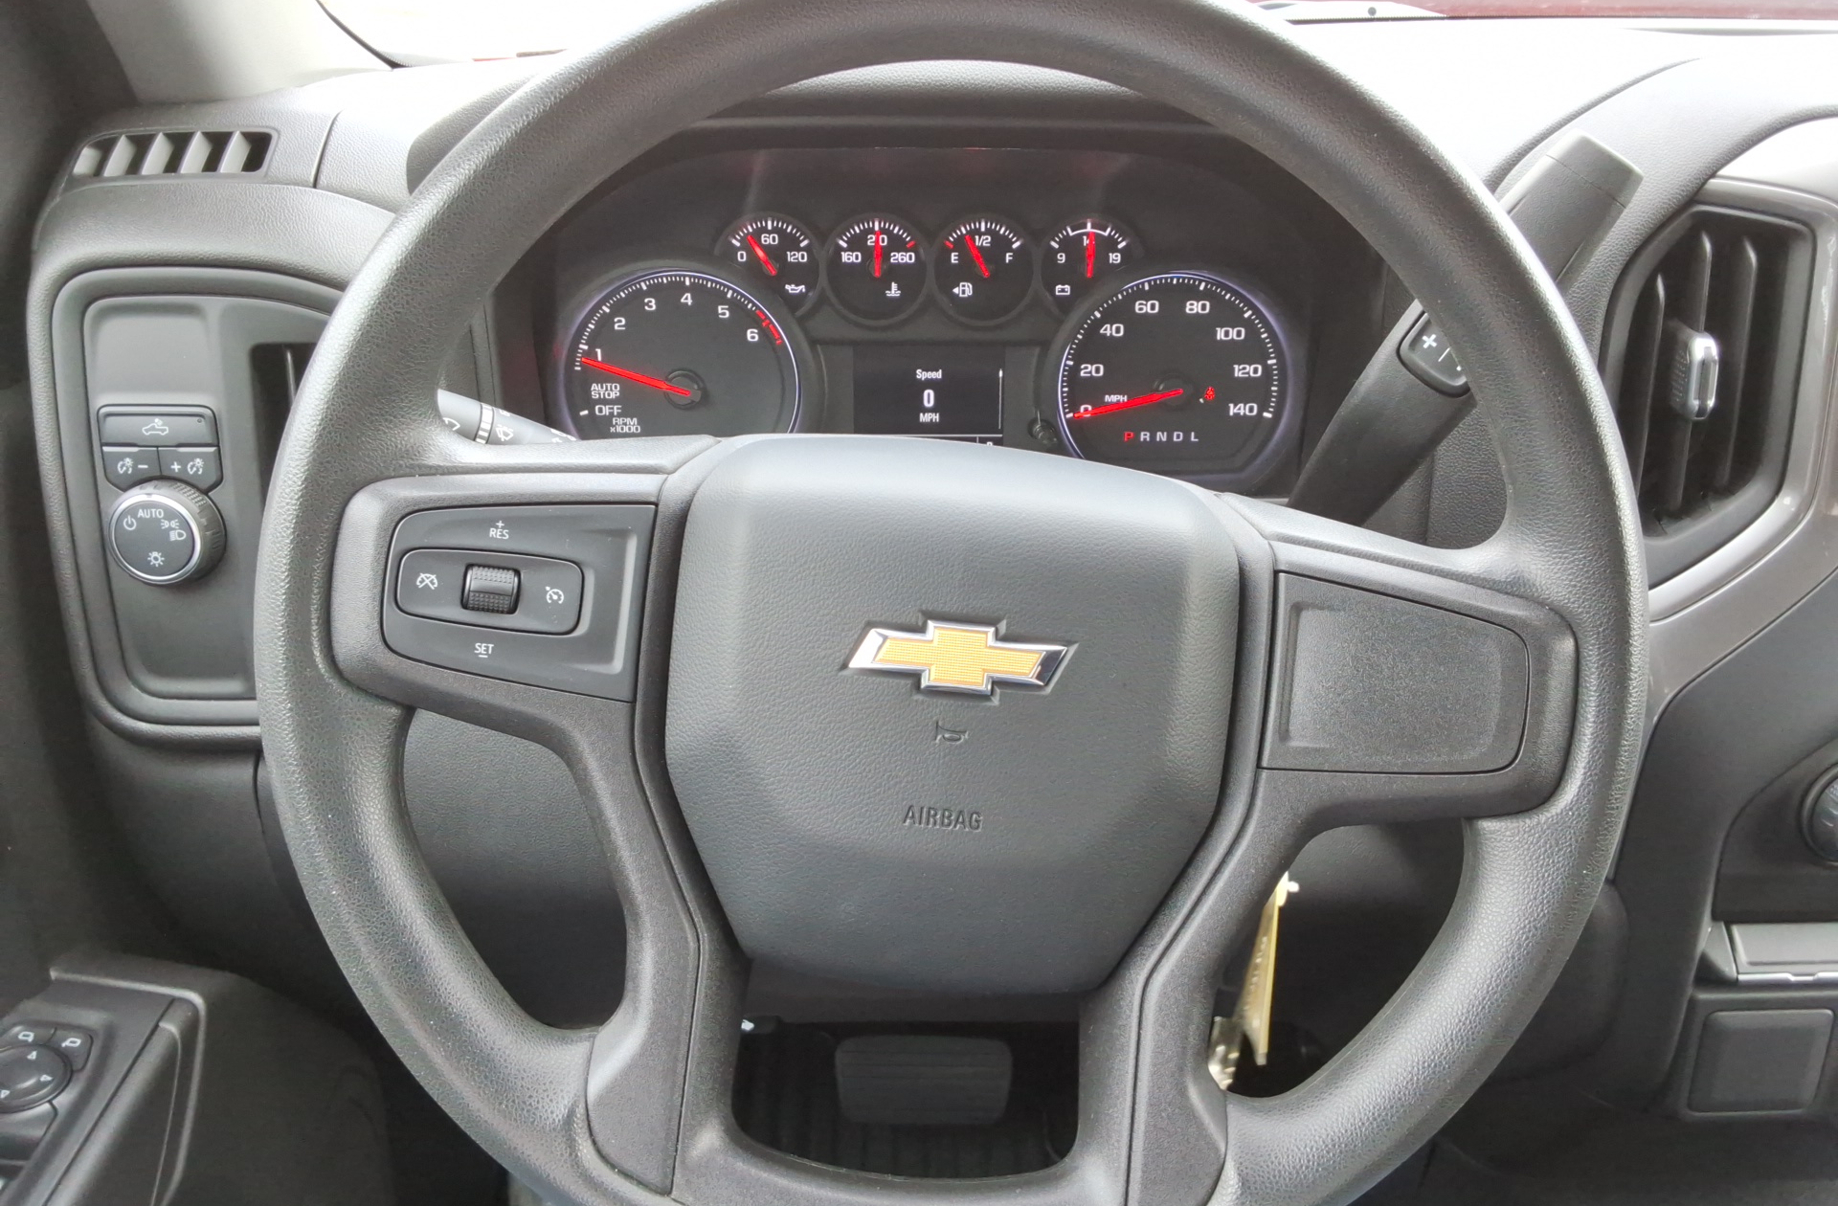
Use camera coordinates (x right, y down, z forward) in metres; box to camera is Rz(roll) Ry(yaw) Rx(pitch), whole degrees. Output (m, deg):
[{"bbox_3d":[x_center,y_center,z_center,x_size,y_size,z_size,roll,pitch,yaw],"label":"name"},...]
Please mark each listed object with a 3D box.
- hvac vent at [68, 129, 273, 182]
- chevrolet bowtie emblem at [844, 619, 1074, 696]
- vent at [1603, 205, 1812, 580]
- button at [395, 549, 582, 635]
[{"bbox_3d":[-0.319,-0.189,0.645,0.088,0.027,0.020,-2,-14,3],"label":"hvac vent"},{"bbox_3d":[0.011,0.016,0.427,0.062,0.019,0.006,5,-2,0],"label":"chevrolet bowtie emblem"},{"bbox_3d":[0.317,-0.087,0.617,0.082,0.153,0.030,1,11,3],"label":"vent"},{"bbox_3d":[-0.125,-0.003,0.434,0.053,0.021,0.010,6,-1,-1],"label":"button"}]

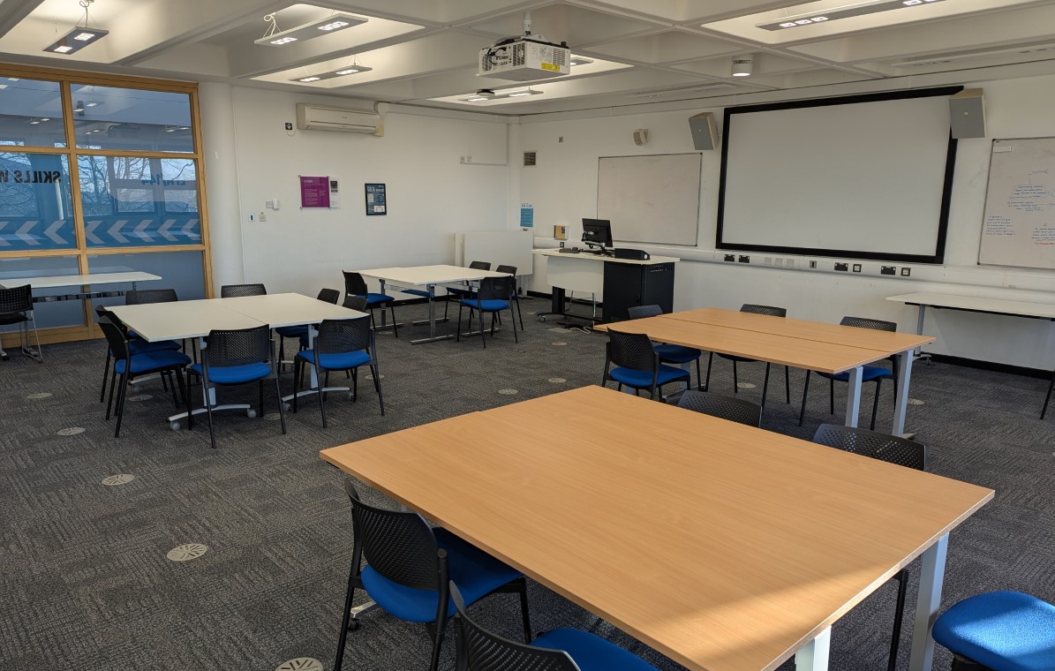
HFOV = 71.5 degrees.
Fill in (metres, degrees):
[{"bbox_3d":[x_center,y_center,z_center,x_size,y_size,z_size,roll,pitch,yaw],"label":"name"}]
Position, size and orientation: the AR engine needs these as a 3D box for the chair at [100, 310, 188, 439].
[{"bbox_3d":[-2.763,0.249,5.295,0.560,0.790,0.530,-7,13,-36],"label":"chair"}]

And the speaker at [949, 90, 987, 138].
[{"bbox_3d":[4.318,-2.149,7.120,0.220,0.420,0.300,-39,31,-29],"label":"speaker"}]

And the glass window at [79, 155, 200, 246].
[{"bbox_3d":[-4.505,-1.575,8.611,1.270,1.029,0.050,-9,14,-41],"label":"glass window"}]

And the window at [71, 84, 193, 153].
[{"bbox_3d":[-4.500,-2.483,8.432,1.248,0.681,0.050,-9,14,-41],"label":"window"}]

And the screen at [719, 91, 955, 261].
[{"bbox_3d":[3.401,-1.806,8.433,0.050,1.775,2.720,-9,15,-42],"label":"screen"}]

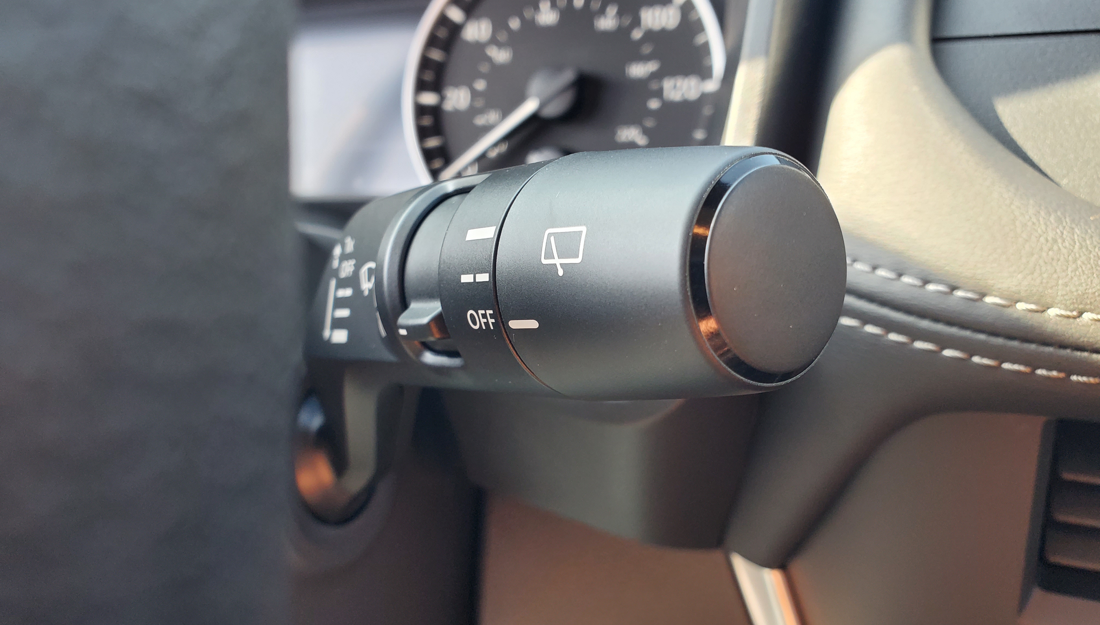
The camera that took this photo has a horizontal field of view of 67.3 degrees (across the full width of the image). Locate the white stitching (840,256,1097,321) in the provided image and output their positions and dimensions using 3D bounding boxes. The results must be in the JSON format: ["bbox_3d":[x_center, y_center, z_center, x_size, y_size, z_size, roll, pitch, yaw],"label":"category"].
[{"bbox_3d":[0.066,-0.004,0.134,0.003,0.003,0.042,-10,21,-36],"label":"white stitching"}]

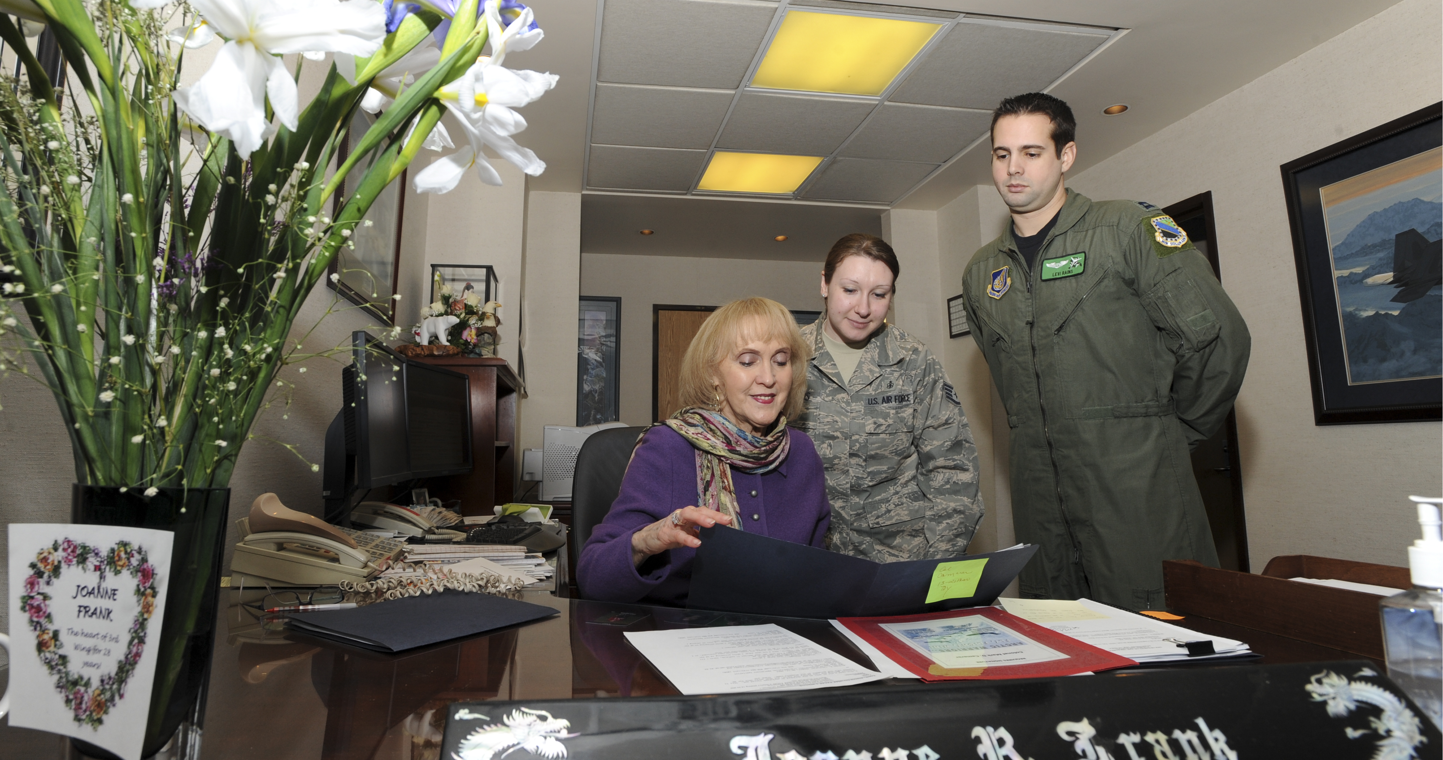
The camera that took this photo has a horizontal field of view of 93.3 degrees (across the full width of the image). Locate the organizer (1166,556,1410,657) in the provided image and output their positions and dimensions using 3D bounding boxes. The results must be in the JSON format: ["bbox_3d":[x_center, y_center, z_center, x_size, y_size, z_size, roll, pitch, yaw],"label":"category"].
[{"bbox_3d":[0.843,0.304,0.926,0.250,0.078,0.330,0,-6,-7],"label":"organizer"}]

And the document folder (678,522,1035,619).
[{"bbox_3d":[0.196,0.343,1.058,0.460,0.290,0.080,0,34,-3],"label":"document folder"}]

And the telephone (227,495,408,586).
[{"bbox_3d":[-0.829,0.327,1.419,0.240,0.160,0.200,0,-6,-6],"label":"telephone"}]

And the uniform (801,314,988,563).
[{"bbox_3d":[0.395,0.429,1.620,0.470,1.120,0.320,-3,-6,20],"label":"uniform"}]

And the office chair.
[{"bbox_3d":[-0.040,0.618,1.380,0.620,1.060,0.650,0,-6,-9],"label":"office chair"}]

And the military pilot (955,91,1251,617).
[{"bbox_3d":[0.840,0.244,1.480,0.340,1.810,0.520,3,-7,-33],"label":"military pilot"}]

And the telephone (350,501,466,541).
[{"bbox_3d":[-0.950,0.411,2.020,0.230,0.130,0.200,-2,-6,12],"label":"telephone"}]

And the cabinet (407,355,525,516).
[{"bbox_3d":[-1.095,0.268,2.995,0.370,0.610,0.850,1,-6,-12],"label":"cabinet"}]

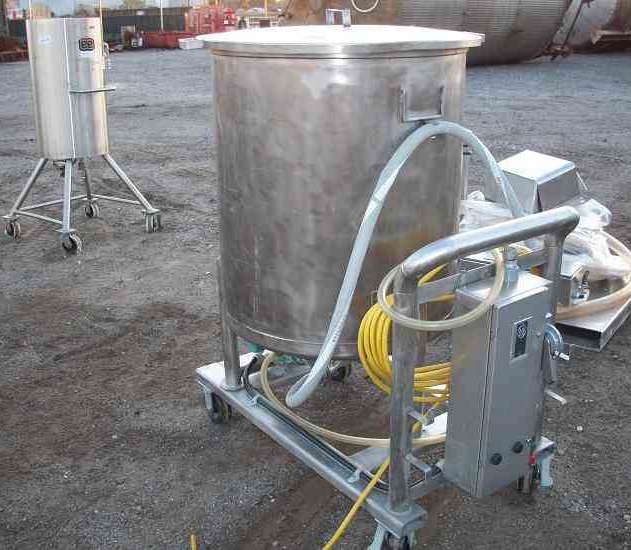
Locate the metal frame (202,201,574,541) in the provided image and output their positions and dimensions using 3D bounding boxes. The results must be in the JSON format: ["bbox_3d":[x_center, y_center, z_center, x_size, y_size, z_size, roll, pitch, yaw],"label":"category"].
[{"bbox_3d":[0.201,0.224,2.694,0.730,1.040,1.378,-14,23,-34],"label":"metal frame"}]

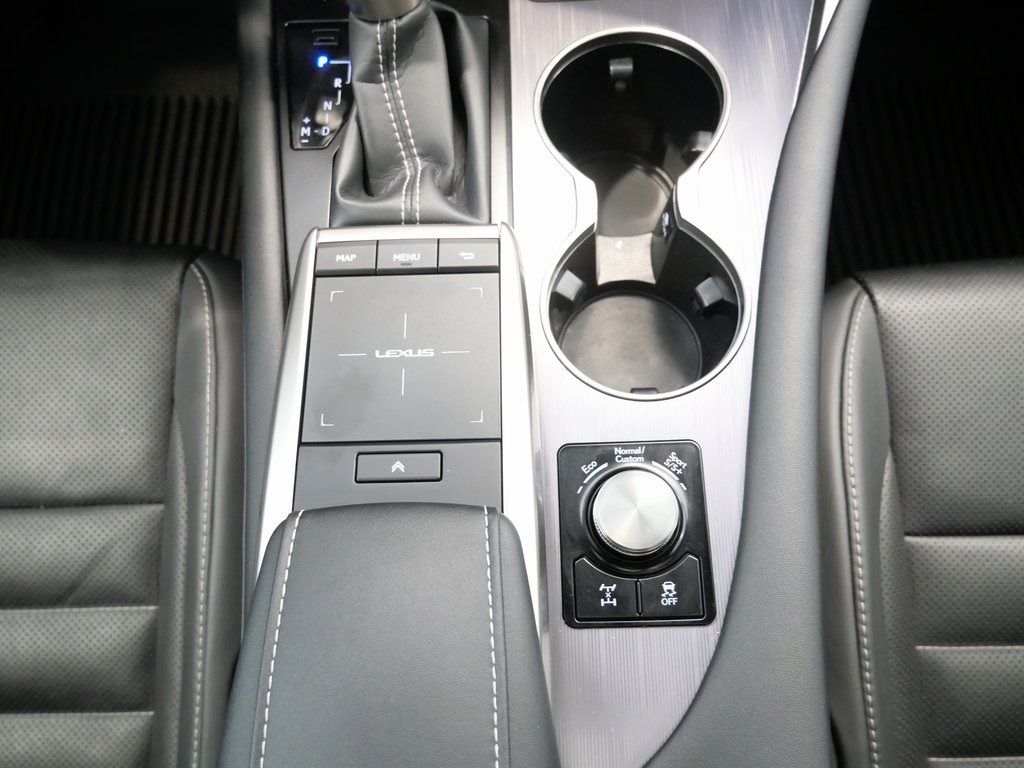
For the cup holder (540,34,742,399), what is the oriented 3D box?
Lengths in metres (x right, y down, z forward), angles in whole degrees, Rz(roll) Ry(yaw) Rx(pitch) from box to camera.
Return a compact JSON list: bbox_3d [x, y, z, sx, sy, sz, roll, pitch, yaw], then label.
[{"bbox_3d":[0.060,-0.073,0.419,0.088,0.080,0.188,-1,73,3],"label":"cup holder"}]

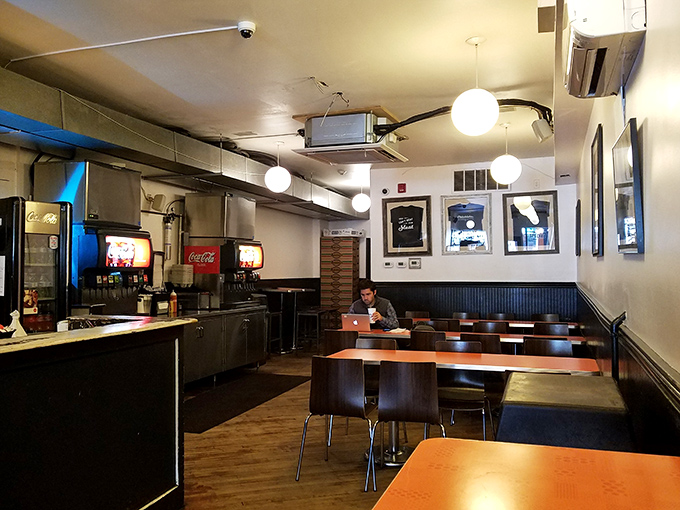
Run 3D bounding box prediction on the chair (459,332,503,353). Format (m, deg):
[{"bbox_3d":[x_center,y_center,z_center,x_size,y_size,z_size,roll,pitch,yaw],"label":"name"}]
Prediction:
[{"bbox_3d":[1.315,1.120,4.662,0.510,0.820,0.500,-1,-2,23],"label":"chair"}]

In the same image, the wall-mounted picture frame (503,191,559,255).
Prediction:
[{"bbox_3d":[2.583,-0.434,6.945,0.700,0.845,0.040,-1,-2,24],"label":"wall-mounted picture frame"}]

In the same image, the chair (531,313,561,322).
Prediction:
[{"bbox_3d":[2.686,1.233,6.661,0.480,0.835,0.520,-1,-3,23],"label":"chair"}]

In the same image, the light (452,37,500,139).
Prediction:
[{"bbox_3d":[1.003,-1.228,3.784,0.355,0.710,0.355,-1,-3,23],"label":"light"}]

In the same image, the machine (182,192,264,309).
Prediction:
[{"bbox_3d":[-1.708,-0.037,7.667,0.880,1.660,0.770,-1,-2,24],"label":"machine"}]

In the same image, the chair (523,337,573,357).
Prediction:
[{"bbox_3d":[1.649,1.132,4.018,0.480,0.835,0.520,-1,-3,23],"label":"chair"}]

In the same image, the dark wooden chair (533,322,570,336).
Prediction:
[{"bbox_3d":[2.085,1.122,5.018,0.510,0.820,0.500,-1,-2,23],"label":"dark wooden chair"}]

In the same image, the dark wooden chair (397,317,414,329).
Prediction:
[{"bbox_3d":[0.780,1.170,6.215,0.510,0.820,0.500,-1,-2,23],"label":"dark wooden chair"}]

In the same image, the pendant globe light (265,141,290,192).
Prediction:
[{"bbox_3d":[-0.725,-1.045,6.098,0.320,0.590,0.320,0,-2,0],"label":"pendant globe light"}]

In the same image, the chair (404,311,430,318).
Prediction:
[{"bbox_3d":[1.074,1.270,7.343,0.480,0.835,0.520,-1,-3,23],"label":"chair"}]

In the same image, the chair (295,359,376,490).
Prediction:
[{"bbox_3d":[0.036,1.108,3.591,0.530,0.840,0.500,-1,-2,19],"label":"chair"}]

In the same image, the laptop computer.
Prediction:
[{"bbox_3d":[0.191,0.738,5.591,0.315,0.195,0.280,-1,-2,17],"label":"laptop computer"}]

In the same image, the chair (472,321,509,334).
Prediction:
[{"bbox_3d":[1.590,1.166,5.494,0.520,0.840,0.500,-1,-2,24],"label":"chair"}]

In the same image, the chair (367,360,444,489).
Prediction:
[{"bbox_3d":[0.501,1.090,3.376,0.510,0.820,0.500,-1,-2,23],"label":"chair"}]

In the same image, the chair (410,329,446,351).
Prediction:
[{"bbox_3d":[0.905,1.131,4.920,0.510,0.820,0.500,-1,-2,23],"label":"chair"}]

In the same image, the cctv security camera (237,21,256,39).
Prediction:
[{"bbox_3d":[-0.576,-1.400,3.178,0.110,0.085,0.110,0,-2,0],"label":"cctv security camera"}]

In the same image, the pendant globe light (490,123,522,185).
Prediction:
[{"bbox_3d":[1.785,-1.068,5.459,0.315,0.640,0.315,-1,-2,23],"label":"pendant globe light"}]

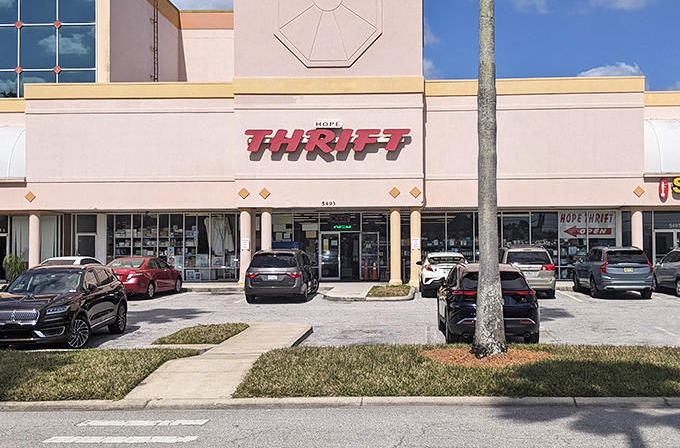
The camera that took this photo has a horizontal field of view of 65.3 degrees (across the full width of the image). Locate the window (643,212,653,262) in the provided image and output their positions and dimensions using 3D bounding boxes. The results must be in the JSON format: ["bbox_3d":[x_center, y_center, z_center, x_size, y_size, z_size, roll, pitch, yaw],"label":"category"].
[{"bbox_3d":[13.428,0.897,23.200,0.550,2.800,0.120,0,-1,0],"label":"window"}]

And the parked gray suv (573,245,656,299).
[{"bbox_3d":[10.128,1.741,20.057,1.940,1.776,4.950,0,-1,13],"label":"parked gray suv"}]

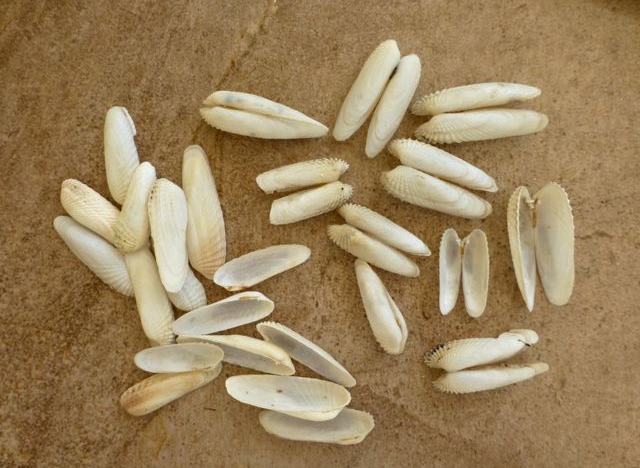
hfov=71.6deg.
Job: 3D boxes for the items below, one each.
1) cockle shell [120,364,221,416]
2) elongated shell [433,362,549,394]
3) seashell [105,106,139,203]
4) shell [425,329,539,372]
[{"bbox_3d":[-0.083,0.085,0.248,0.057,0.012,0.016,-21,82,-3],"label":"cockle shell"},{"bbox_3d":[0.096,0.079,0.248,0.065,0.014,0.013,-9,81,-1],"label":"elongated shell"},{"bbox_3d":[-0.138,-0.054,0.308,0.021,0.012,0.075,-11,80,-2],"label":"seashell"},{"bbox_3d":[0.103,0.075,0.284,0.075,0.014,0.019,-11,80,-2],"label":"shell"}]

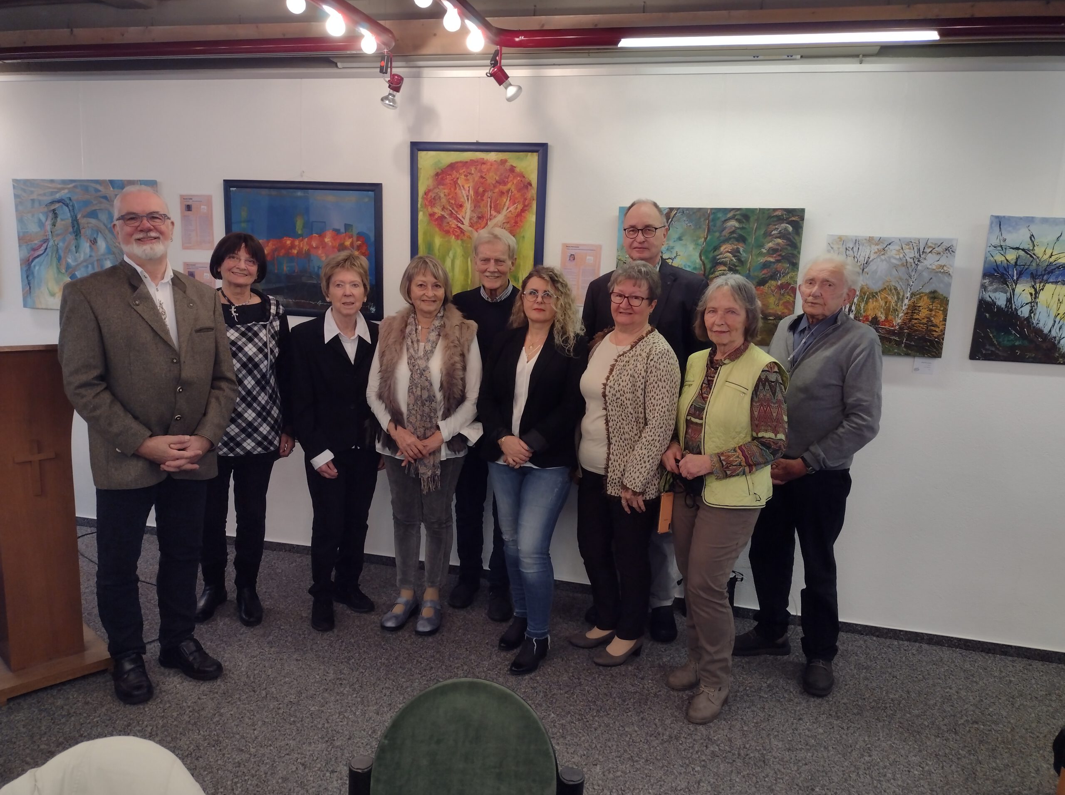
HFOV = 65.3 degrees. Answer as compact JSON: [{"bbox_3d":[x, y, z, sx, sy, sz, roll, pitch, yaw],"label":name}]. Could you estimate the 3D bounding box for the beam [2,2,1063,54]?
[{"bbox_3d":[-0.341,-1.524,3.529,4.899,0.146,0.100,5,12,14],"label":"beam"}]

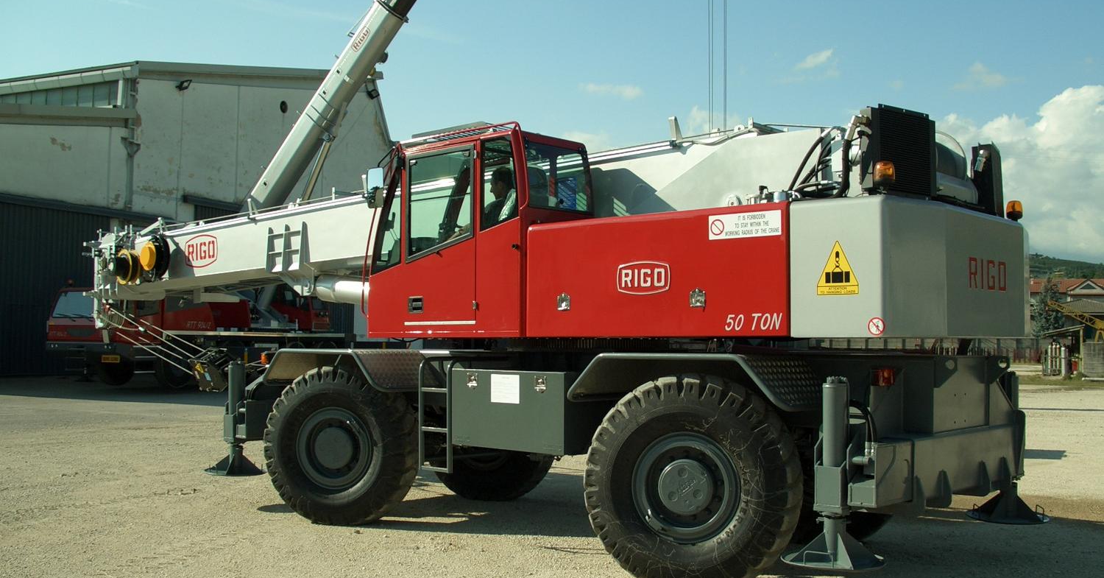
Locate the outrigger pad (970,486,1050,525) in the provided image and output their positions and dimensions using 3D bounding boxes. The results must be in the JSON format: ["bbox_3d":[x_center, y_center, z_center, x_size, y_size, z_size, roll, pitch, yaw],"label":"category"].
[{"bbox_3d":[3.298,1.529,7.586,0.600,0.220,0.600,-2,-4,42],"label":"outrigger pad"}]

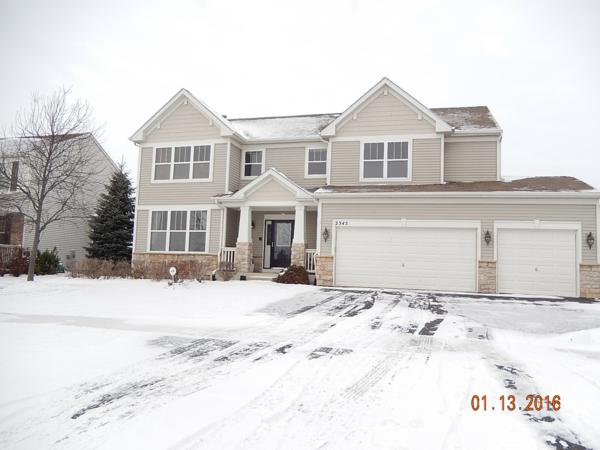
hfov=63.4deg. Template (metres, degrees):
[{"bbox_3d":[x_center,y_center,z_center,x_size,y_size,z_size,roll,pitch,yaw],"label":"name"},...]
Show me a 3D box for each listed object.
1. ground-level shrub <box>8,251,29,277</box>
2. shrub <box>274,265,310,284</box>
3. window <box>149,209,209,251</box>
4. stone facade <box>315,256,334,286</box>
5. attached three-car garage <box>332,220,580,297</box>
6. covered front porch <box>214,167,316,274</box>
[{"bbox_3d":[-12.775,1.753,22.102,0.960,1.140,0.960,1,-6,15],"label":"ground-level shrub"},{"bbox_3d":[-0.291,1.807,17.846,1.350,0.680,1.100,1,-6,15],"label":"shrub"},{"bbox_3d":[-5.129,0.291,20.626,2.920,1.830,0.170,1,-6,15],"label":"window"},{"bbox_3d":[0.902,1.675,17.616,0.610,1.030,0.250,1,-6,15],"label":"stone facade"},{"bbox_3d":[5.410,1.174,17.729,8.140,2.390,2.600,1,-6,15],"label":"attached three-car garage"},{"bbox_3d":[-1.163,0.015,19.882,4.311,4.240,2.000,1,-6,15],"label":"covered front porch"}]

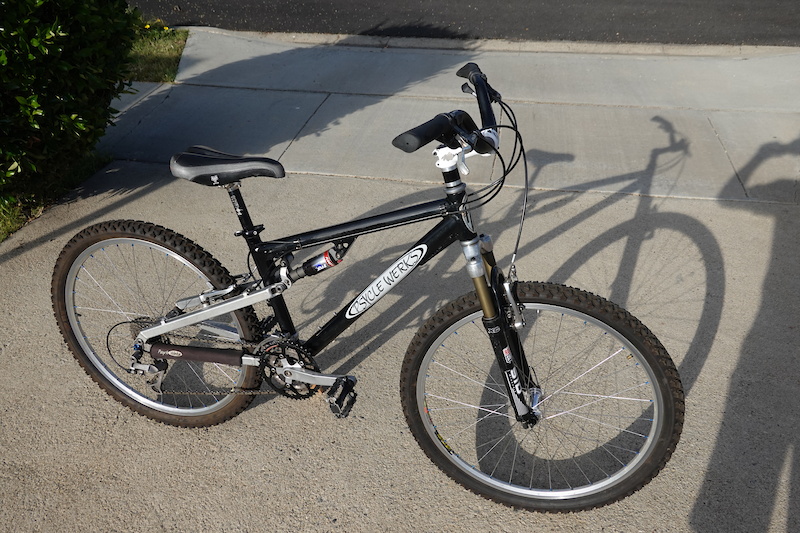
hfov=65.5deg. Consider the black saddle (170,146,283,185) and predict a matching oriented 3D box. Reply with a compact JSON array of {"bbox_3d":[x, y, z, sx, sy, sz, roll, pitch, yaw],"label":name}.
[{"bbox_3d":[-0.390,-0.226,1.437,0.278,0.076,0.148,9,28,14],"label":"black saddle"}]

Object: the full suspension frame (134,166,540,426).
[{"bbox_3d":[-0.177,0.019,1.492,1.082,0.611,0.180,9,28,14],"label":"full suspension frame"}]

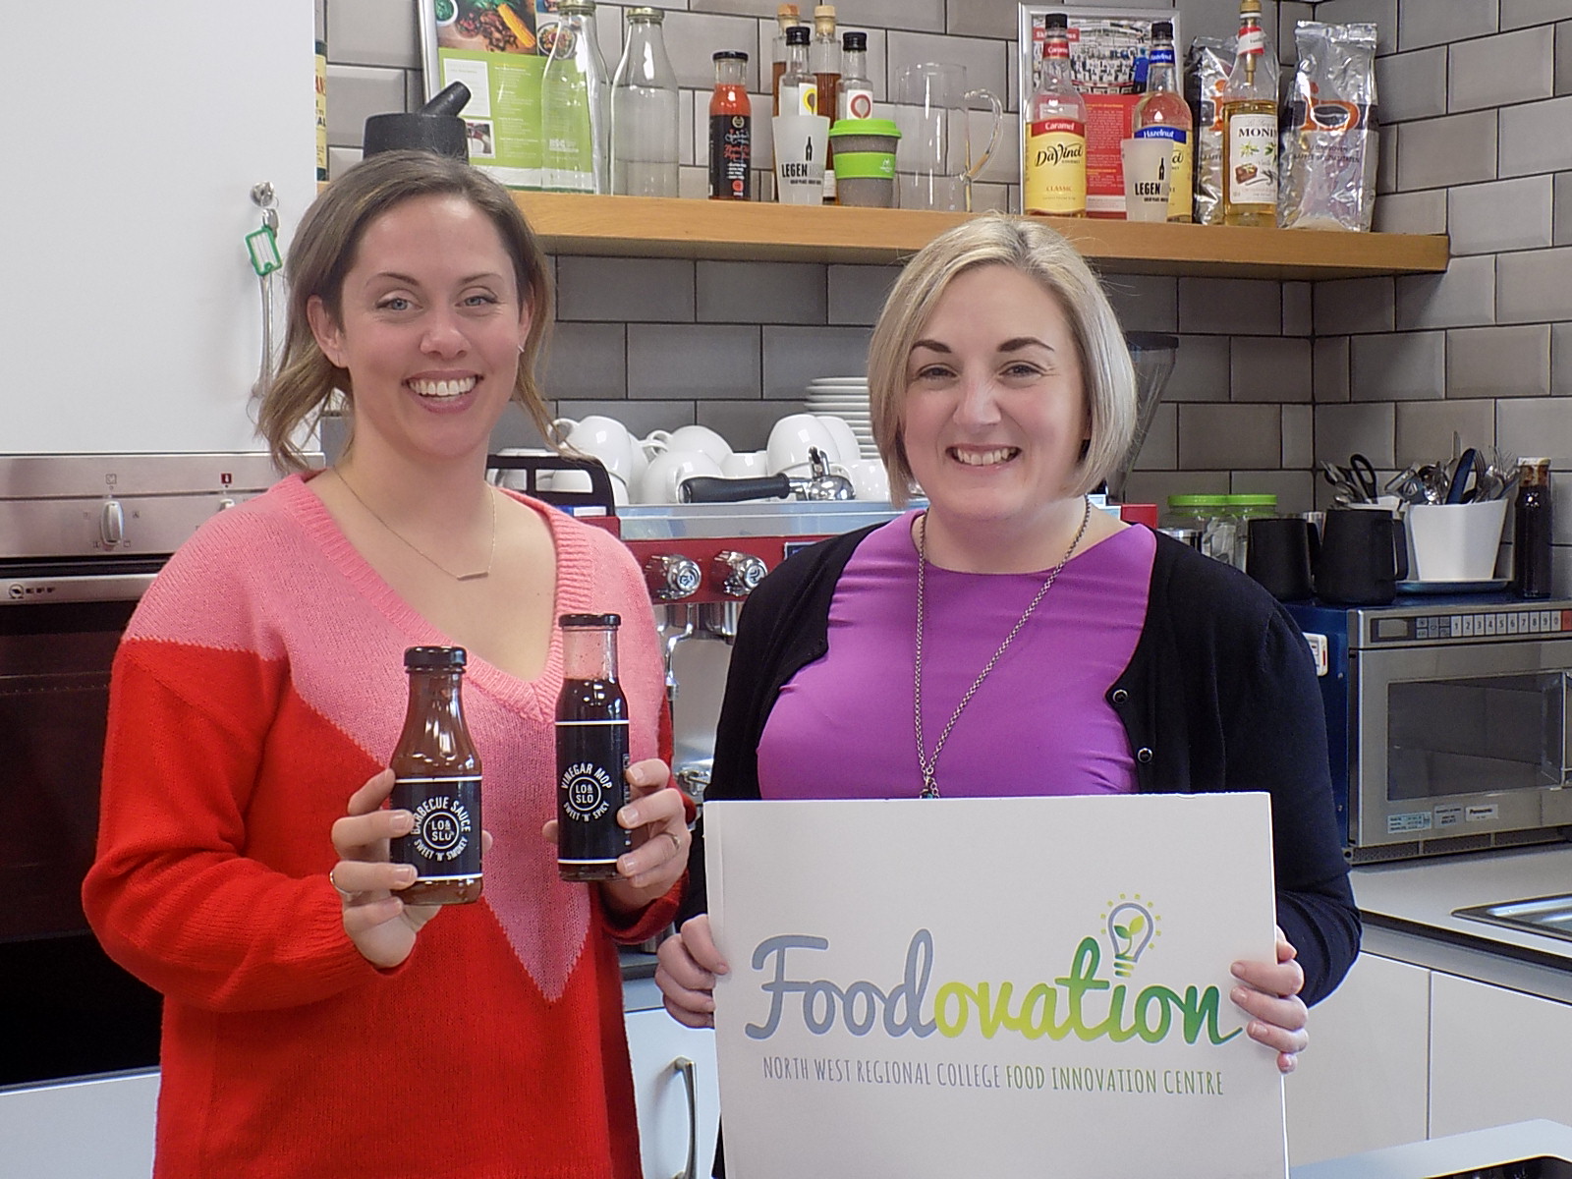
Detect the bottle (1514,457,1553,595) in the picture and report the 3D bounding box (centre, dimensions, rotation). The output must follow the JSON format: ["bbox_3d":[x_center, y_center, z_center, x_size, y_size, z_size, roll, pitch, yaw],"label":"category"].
[{"bbox_3d":[1.021,-0.084,3.219,0.049,0.189,0.049,1,4,18],"label":"bottle"}]

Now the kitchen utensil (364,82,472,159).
[{"bbox_3d":[-0.436,-0.535,2.804,0.128,0.134,0.128,-1,3,-6],"label":"kitchen utensil"}]

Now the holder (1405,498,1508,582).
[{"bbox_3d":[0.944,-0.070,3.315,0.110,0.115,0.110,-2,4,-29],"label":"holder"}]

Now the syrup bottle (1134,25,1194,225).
[{"bbox_3d":[0.527,-0.648,3.306,0.086,0.290,0.086,0,3,9],"label":"syrup bottle"}]

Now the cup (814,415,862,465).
[{"bbox_3d":[0.047,-0.180,2.945,0.089,0.067,0.104,-9,-9,0],"label":"cup"}]

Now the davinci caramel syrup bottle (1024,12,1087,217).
[{"bbox_3d":[0.368,-0.639,3.213,0.084,0.284,0.084,0,3,7],"label":"davinci caramel syrup bottle"}]

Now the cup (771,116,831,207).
[{"bbox_3d":[0.021,-0.542,3.025,0.074,0.116,0.074,0,3,0],"label":"cup"}]

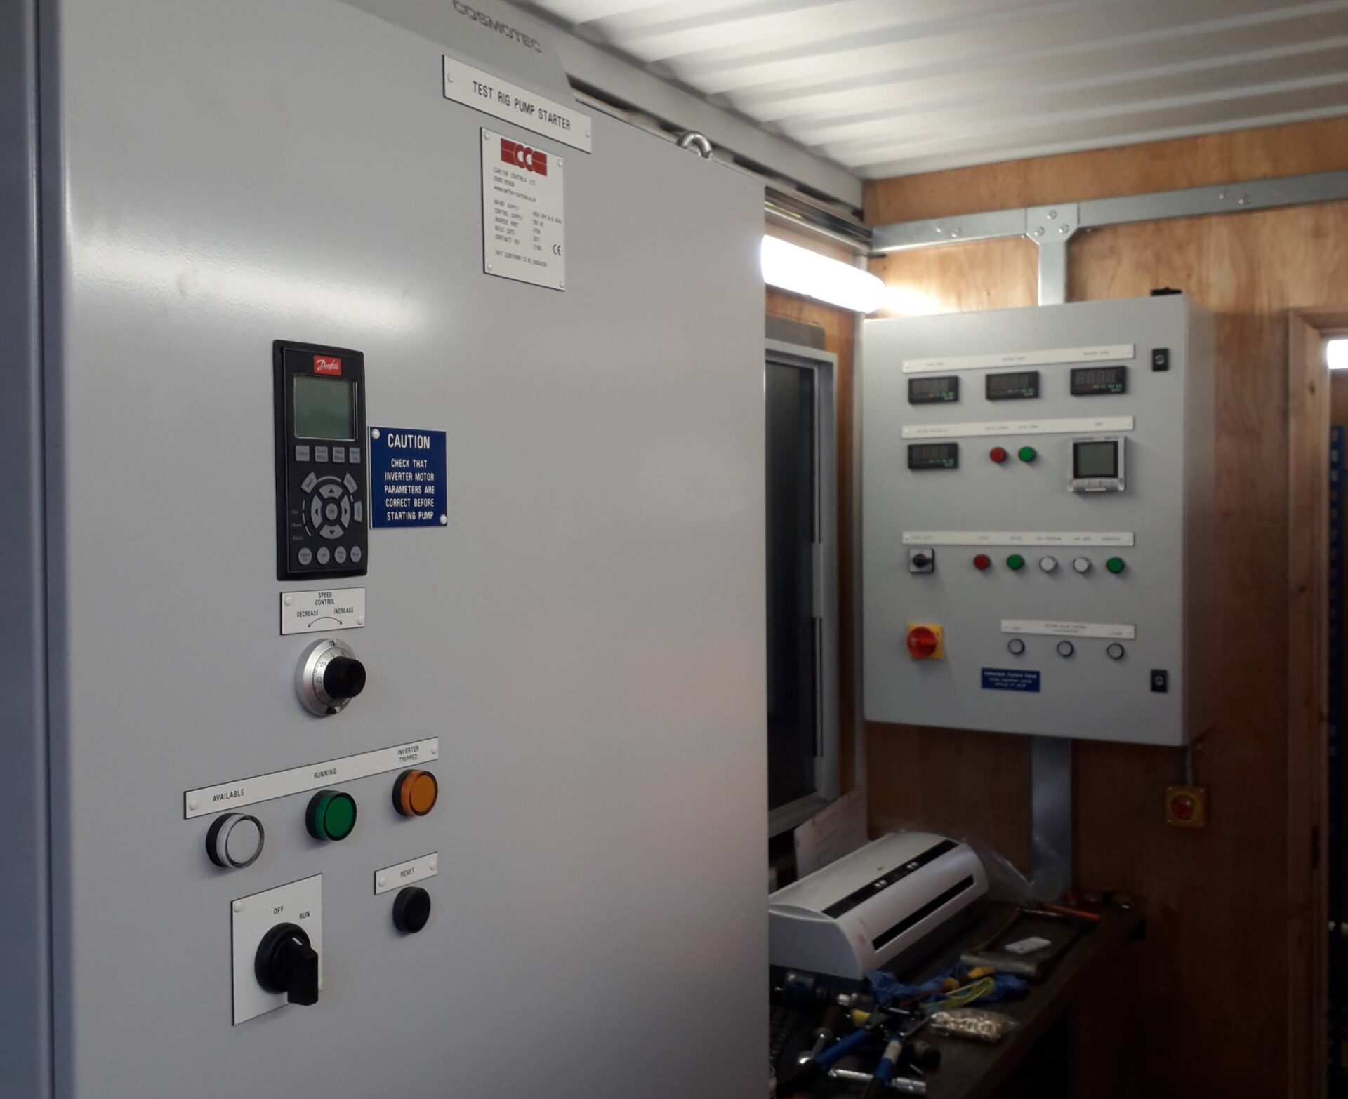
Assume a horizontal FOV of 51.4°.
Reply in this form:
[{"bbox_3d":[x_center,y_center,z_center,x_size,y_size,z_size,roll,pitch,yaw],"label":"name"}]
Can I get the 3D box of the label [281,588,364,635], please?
[{"bbox_3d":[-0.204,0.036,0.823,0.002,0.024,0.066,1,2,32],"label":"label"}]

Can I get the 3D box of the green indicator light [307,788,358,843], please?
[{"bbox_3d":[-0.203,0.159,0.835,0.014,0.029,0.029,1,2,31],"label":"green indicator light"}]

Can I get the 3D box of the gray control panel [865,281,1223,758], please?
[{"bbox_3d":[0.706,-0.055,2.739,0.601,0.796,0.270,1,2,31],"label":"gray control panel"}]

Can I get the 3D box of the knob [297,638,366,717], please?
[{"bbox_3d":[-0.196,0.076,0.817,0.024,0.046,0.046,1,2,32],"label":"knob"}]

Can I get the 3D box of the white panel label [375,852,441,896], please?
[{"bbox_3d":[-0.168,0.205,0.886,0.002,0.014,0.057,1,2,32],"label":"white panel label"}]

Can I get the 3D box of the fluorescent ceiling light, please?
[{"bbox_3d":[0.093,-0.523,2.444,0.088,0.095,1.220,1,2,31],"label":"fluorescent ceiling light"}]

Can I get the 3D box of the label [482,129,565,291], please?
[{"bbox_3d":[-0.104,-0.235,0.982,0.002,0.096,0.092,1,2,32],"label":"label"}]

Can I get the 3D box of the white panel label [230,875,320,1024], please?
[{"bbox_3d":[-0.227,0.230,0.807,0.002,0.070,0.067,1,2,31],"label":"white panel label"}]

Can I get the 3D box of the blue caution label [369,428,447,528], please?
[{"bbox_3d":[-0.168,-0.045,0.898,0.002,0.063,0.072,1,2,31],"label":"blue caution label"}]

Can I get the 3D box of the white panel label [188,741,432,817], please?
[{"bbox_3d":[-0.208,0.135,0.837,0.002,0.015,0.206,1,2,31],"label":"white panel label"}]

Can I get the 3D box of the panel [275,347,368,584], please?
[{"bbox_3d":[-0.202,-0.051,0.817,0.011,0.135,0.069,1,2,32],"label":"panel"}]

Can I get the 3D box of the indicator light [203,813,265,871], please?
[{"bbox_3d":[-0.240,0.161,0.772,0.014,0.030,0.030,1,2,31],"label":"indicator light"}]

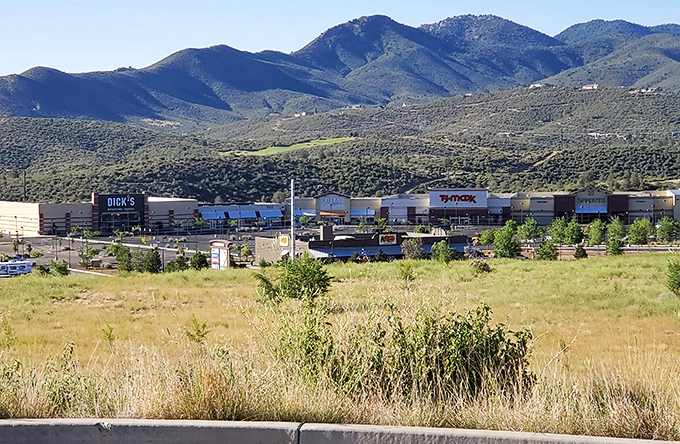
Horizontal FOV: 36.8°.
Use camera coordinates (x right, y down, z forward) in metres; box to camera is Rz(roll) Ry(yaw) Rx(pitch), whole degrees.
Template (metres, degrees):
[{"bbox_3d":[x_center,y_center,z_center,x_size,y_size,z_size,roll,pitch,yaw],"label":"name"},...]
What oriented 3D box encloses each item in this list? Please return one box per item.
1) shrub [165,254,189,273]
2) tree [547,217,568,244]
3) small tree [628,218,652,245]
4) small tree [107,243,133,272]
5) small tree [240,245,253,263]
[{"bbox_3d":[-32.812,8.328,205.000,4.672,3.933,4.438,0,4,0],"label":"shrub"},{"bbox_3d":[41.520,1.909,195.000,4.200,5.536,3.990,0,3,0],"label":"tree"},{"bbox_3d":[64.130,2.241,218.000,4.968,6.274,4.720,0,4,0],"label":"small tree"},{"bbox_3d":[-39.502,6.360,183.000,4.658,5.016,4.425,0,3,0],"label":"small tree"},{"bbox_3d":[-20.320,7.117,222.000,2.530,3.940,2.403,0,4,0],"label":"small tree"}]

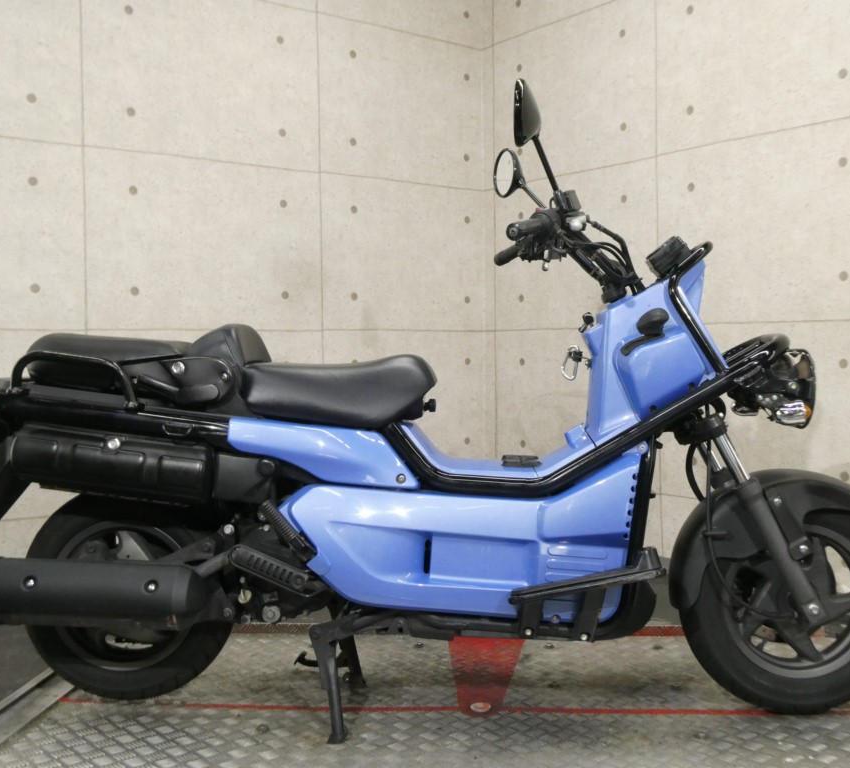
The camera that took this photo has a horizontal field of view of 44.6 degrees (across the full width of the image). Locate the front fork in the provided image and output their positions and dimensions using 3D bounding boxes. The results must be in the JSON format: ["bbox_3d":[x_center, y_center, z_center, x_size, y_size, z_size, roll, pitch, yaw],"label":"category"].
[{"bbox_3d":[0.716,0.305,2.229,0.075,0.450,0.225,-29,4,-3],"label":"front fork"}]

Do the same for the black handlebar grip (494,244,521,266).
[{"bbox_3d":[0.222,-0.317,2.527,0.038,0.038,0.125,-1,-10,-29],"label":"black handlebar grip"}]

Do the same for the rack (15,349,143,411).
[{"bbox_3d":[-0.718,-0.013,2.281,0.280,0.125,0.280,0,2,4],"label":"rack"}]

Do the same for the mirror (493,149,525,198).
[{"bbox_3d":[0.213,-0.523,2.575,0.050,0.122,0.125,3,1,-19],"label":"mirror"}]

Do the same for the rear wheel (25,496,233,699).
[{"bbox_3d":[-0.664,0.469,2.337,0.487,0.487,0.130,0,2,4],"label":"rear wheel"}]

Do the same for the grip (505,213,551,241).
[{"bbox_3d":[0.200,-0.298,1.962,0.038,0.038,0.125,1,16,34],"label":"grip"}]

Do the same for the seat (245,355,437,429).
[{"bbox_3d":[-0.171,0.014,2.284,0.400,0.155,0.310,0,2,4],"label":"seat"}]

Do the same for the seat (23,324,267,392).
[{"bbox_3d":[-0.616,-0.060,2.312,0.540,0.150,0.280,0,2,4],"label":"seat"}]

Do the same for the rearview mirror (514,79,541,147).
[{"bbox_3d":[0.188,-0.496,1.902,0.048,0.125,0.125,1,2,20],"label":"rearview mirror"}]

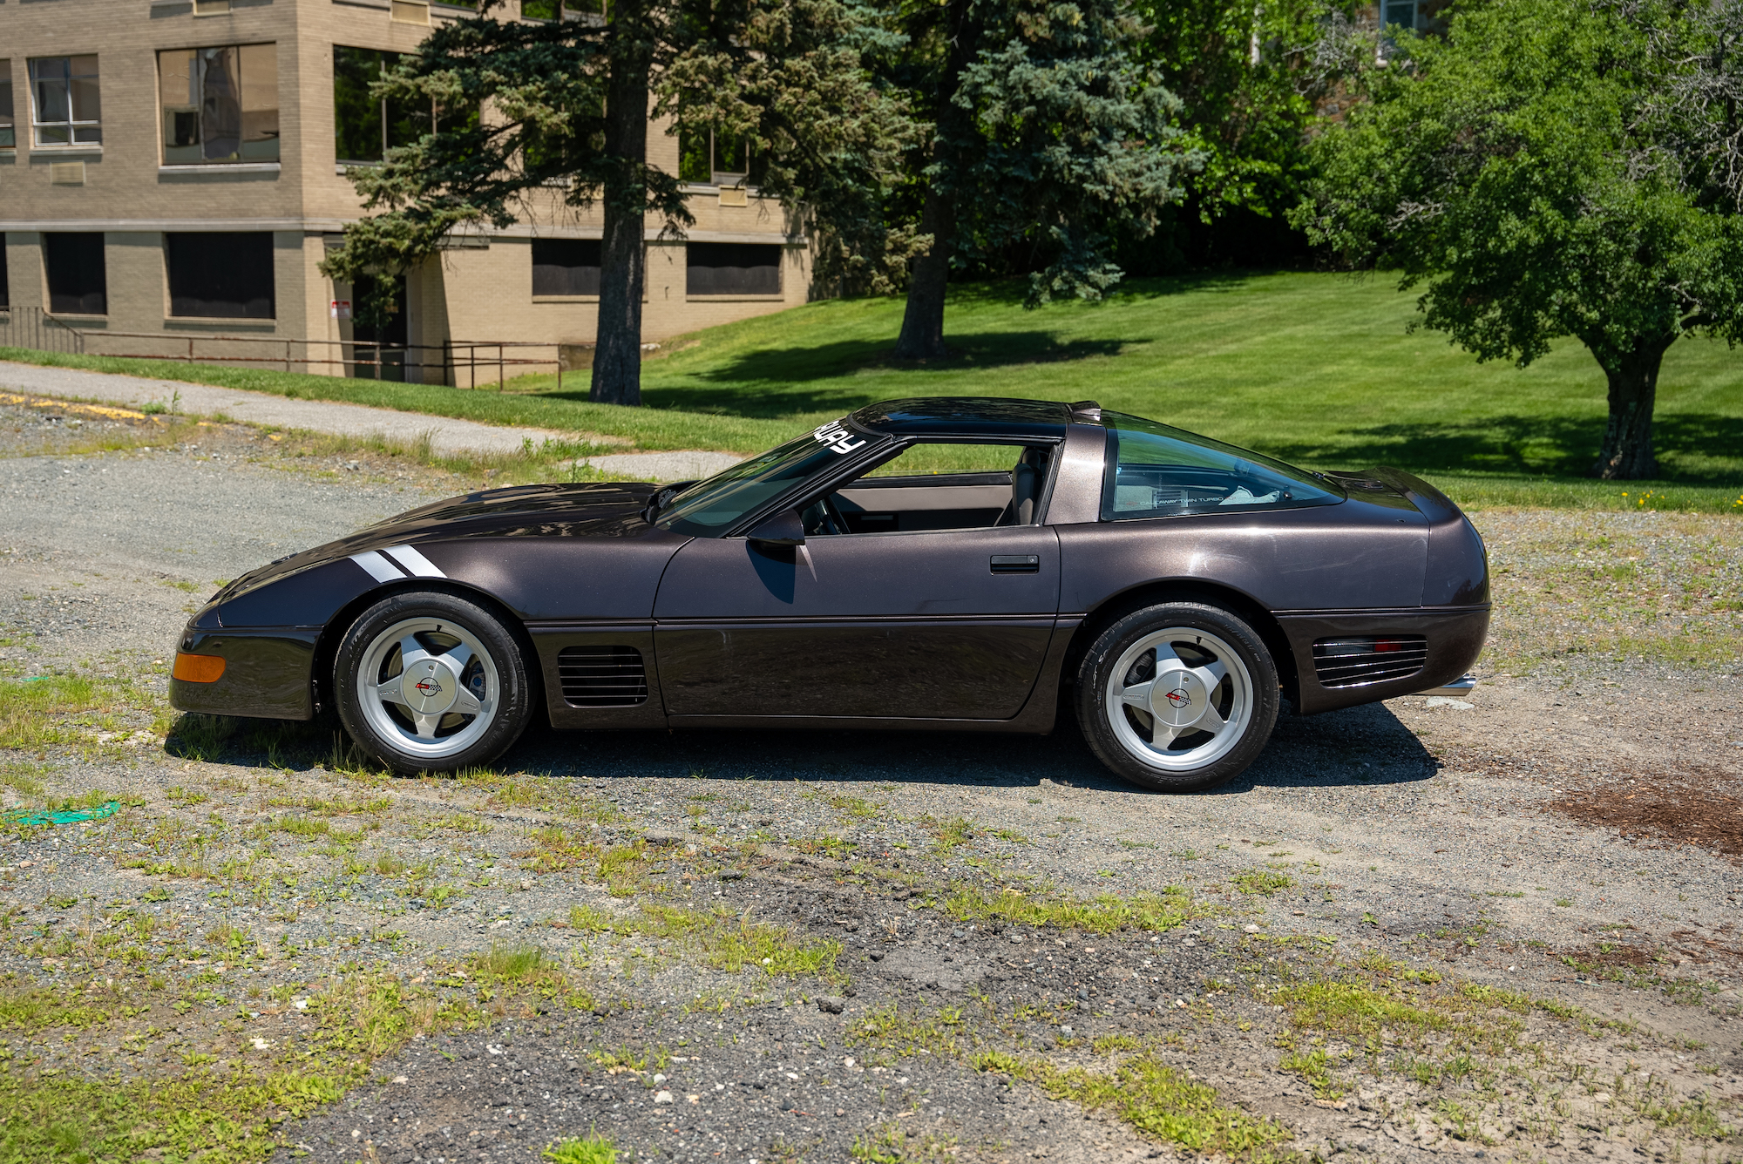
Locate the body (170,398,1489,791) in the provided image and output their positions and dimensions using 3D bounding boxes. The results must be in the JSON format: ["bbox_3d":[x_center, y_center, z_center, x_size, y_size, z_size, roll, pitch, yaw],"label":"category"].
[{"bbox_3d":[-0.147,-0.055,7.414,4.500,1.185,1.830,1,9,3],"label":"body"}]

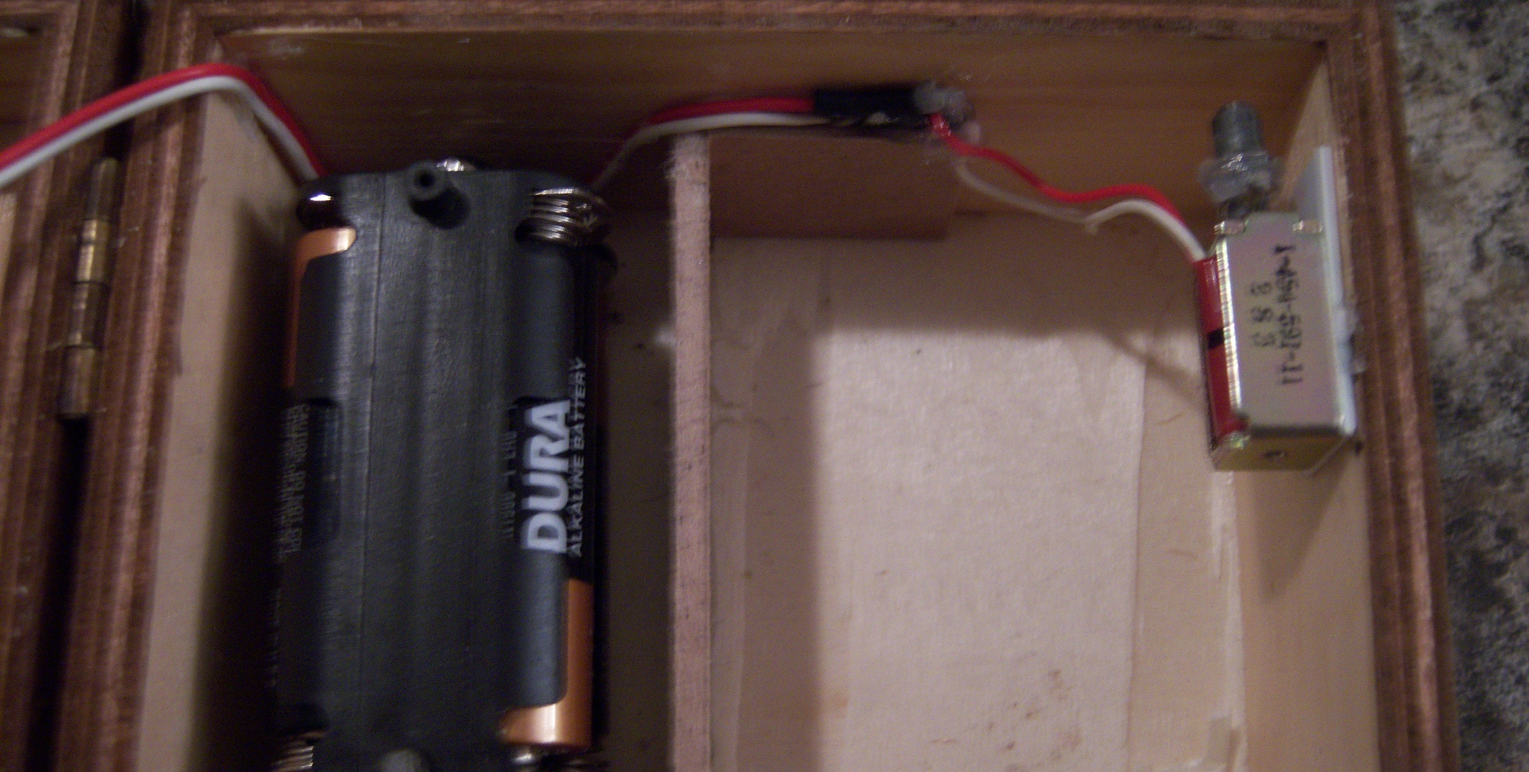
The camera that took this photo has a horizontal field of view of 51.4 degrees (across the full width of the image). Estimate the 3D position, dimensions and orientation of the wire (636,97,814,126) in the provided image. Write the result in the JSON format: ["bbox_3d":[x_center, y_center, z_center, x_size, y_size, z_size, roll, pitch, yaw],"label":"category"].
[{"bbox_3d":[-0.004,-0.026,0.151,0.018,0.004,0.002,1,76,4],"label":"wire"}]

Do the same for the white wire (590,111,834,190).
[{"bbox_3d":[-0.006,-0.024,0.156,0.025,0.013,0.003,1,76,4],"label":"white wire"}]

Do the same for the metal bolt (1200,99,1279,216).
[{"bbox_3d":[0.043,-0.020,0.142,0.006,0.006,0.010,1,70,4],"label":"metal bolt"}]

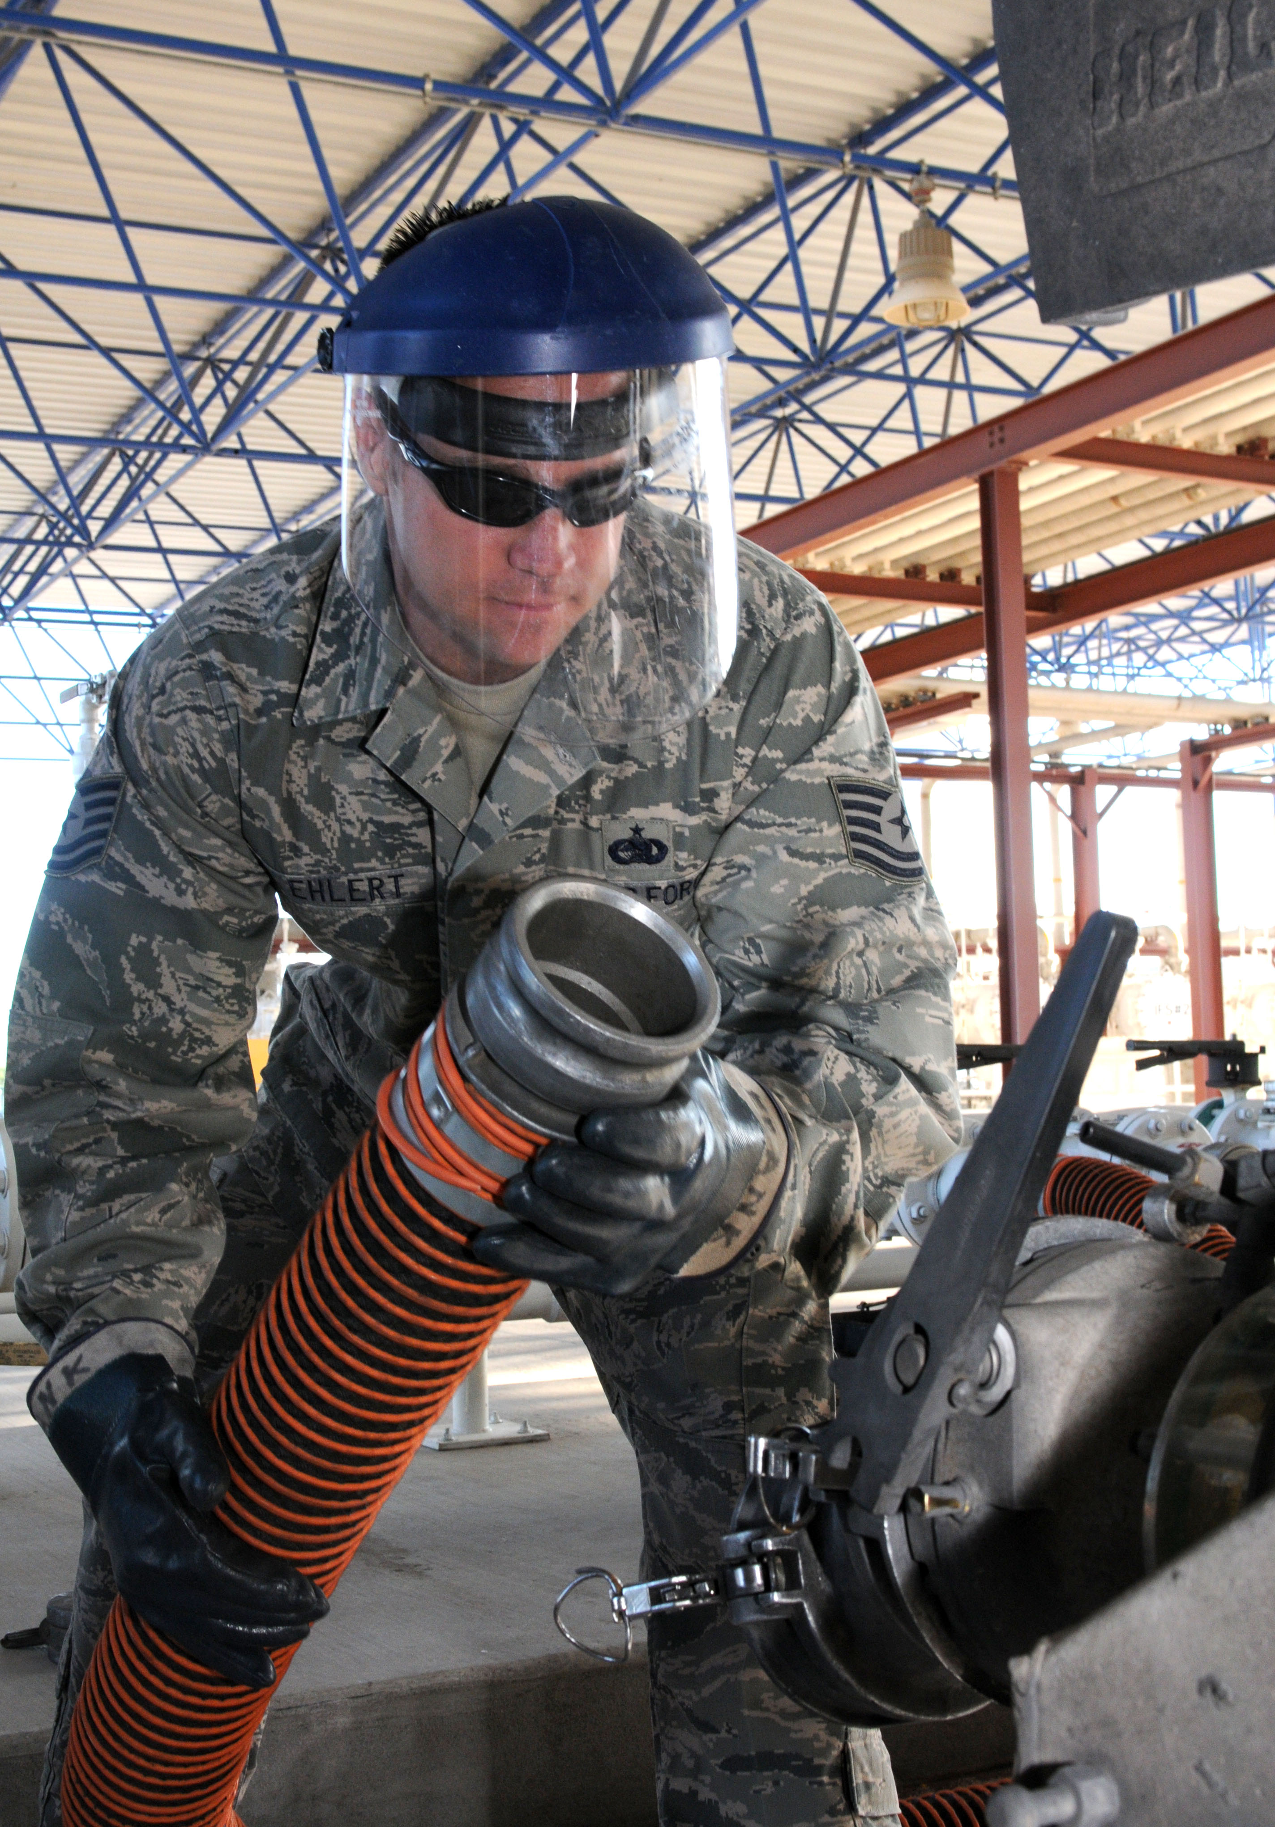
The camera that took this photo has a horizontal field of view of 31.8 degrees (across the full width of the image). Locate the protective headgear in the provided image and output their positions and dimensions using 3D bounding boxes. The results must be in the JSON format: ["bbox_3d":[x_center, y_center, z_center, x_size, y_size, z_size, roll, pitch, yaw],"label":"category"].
[{"bbox_3d":[-0.053,-0.277,1.349,0.250,0.300,0.260,-9,19,-18],"label":"protective headgear"}]

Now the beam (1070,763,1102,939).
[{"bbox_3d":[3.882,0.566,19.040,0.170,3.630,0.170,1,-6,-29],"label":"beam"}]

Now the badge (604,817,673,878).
[{"bbox_3d":[0.001,-0.044,1.480,0.048,0.043,0.004,-3,28,-8],"label":"badge"}]

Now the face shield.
[{"bbox_3d":[-0.033,-0.221,1.315,0.238,0.210,0.150,-9,19,-18],"label":"face shield"}]

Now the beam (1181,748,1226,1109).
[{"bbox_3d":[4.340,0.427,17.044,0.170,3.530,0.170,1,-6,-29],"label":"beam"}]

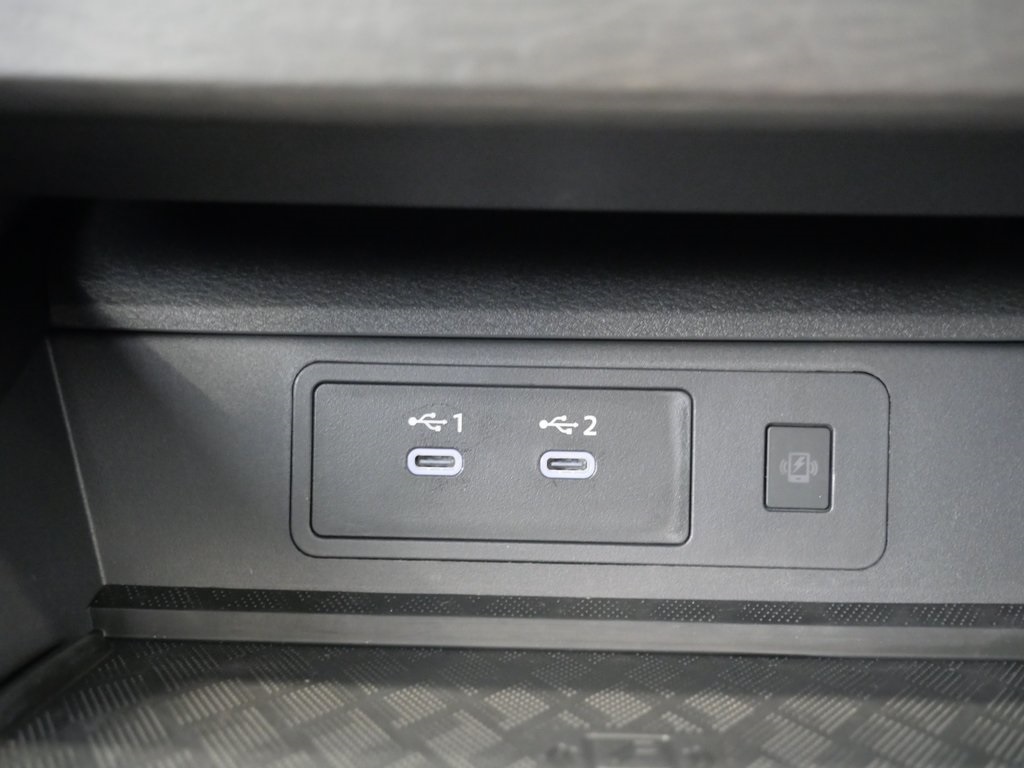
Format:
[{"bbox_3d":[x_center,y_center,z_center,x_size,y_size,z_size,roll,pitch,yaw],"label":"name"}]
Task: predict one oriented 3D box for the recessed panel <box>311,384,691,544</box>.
[{"bbox_3d":[-0.002,0.017,0.253,0.081,0.033,0.006,1,0,1],"label":"recessed panel"}]

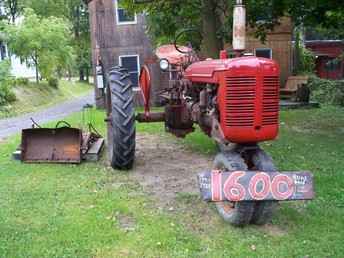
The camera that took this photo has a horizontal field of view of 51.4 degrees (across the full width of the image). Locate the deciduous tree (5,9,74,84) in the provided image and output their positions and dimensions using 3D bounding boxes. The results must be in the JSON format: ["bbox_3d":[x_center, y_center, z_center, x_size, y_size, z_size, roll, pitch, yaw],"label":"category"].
[{"bbox_3d":[-6.534,-4.087,17.511,3.600,3.700,3.400,-1,11,0],"label":"deciduous tree"}]

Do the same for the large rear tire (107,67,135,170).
[{"bbox_3d":[-0.734,-0.151,5.059,0.270,1.430,1.430,-4,12,-13],"label":"large rear tire"}]

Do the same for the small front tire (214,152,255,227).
[{"bbox_3d":[0.568,0.559,3.356,0.155,0.675,0.675,-7,12,-11],"label":"small front tire"}]

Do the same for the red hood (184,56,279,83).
[{"bbox_3d":[0.536,-0.592,3.619,0.480,0.250,1.450,-4,12,-13],"label":"red hood"}]

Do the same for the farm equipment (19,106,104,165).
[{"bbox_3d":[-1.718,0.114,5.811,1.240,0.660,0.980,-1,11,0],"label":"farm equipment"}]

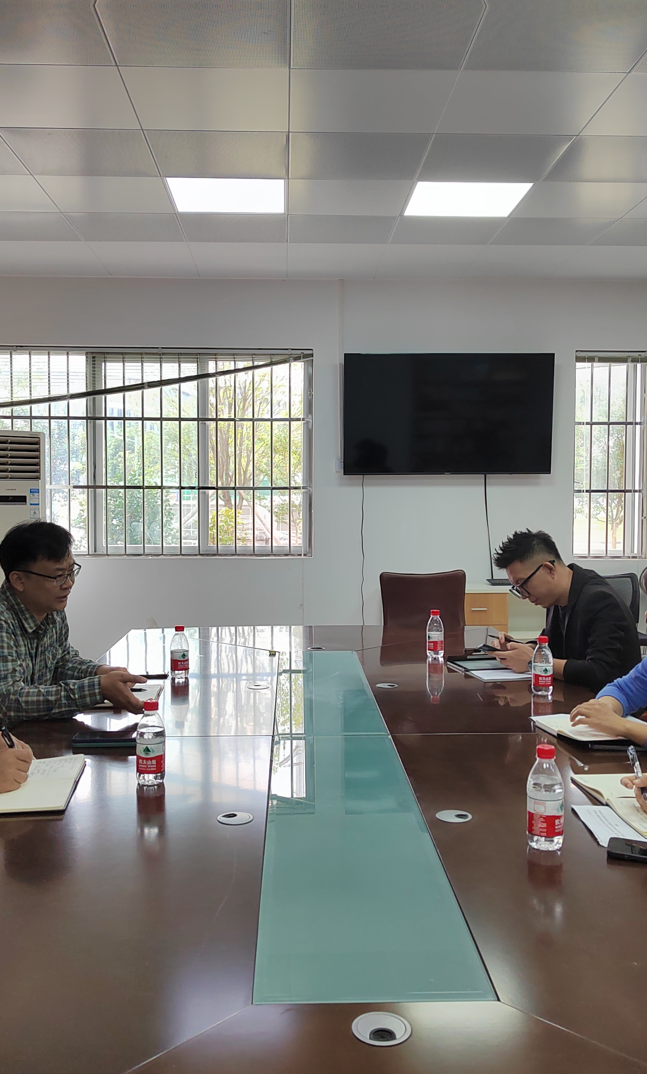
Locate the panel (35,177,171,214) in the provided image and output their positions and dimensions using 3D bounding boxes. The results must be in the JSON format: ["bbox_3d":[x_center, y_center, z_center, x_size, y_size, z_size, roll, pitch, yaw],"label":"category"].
[{"bbox_3d":[-1.057,-1.691,4.690,0.590,0.030,0.590,0,3,-2],"label":"panel"}]

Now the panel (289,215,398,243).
[{"bbox_3d":[0.101,-1.727,5.327,0.590,0.030,0.590,0,3,-2],"label":"panel"}]

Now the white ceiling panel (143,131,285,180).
[{"bbox_3d":[-0.449,-1.682,4.174,0.595,0.030,0.590,0,3,-2],"label":"white ceiling panel"}]

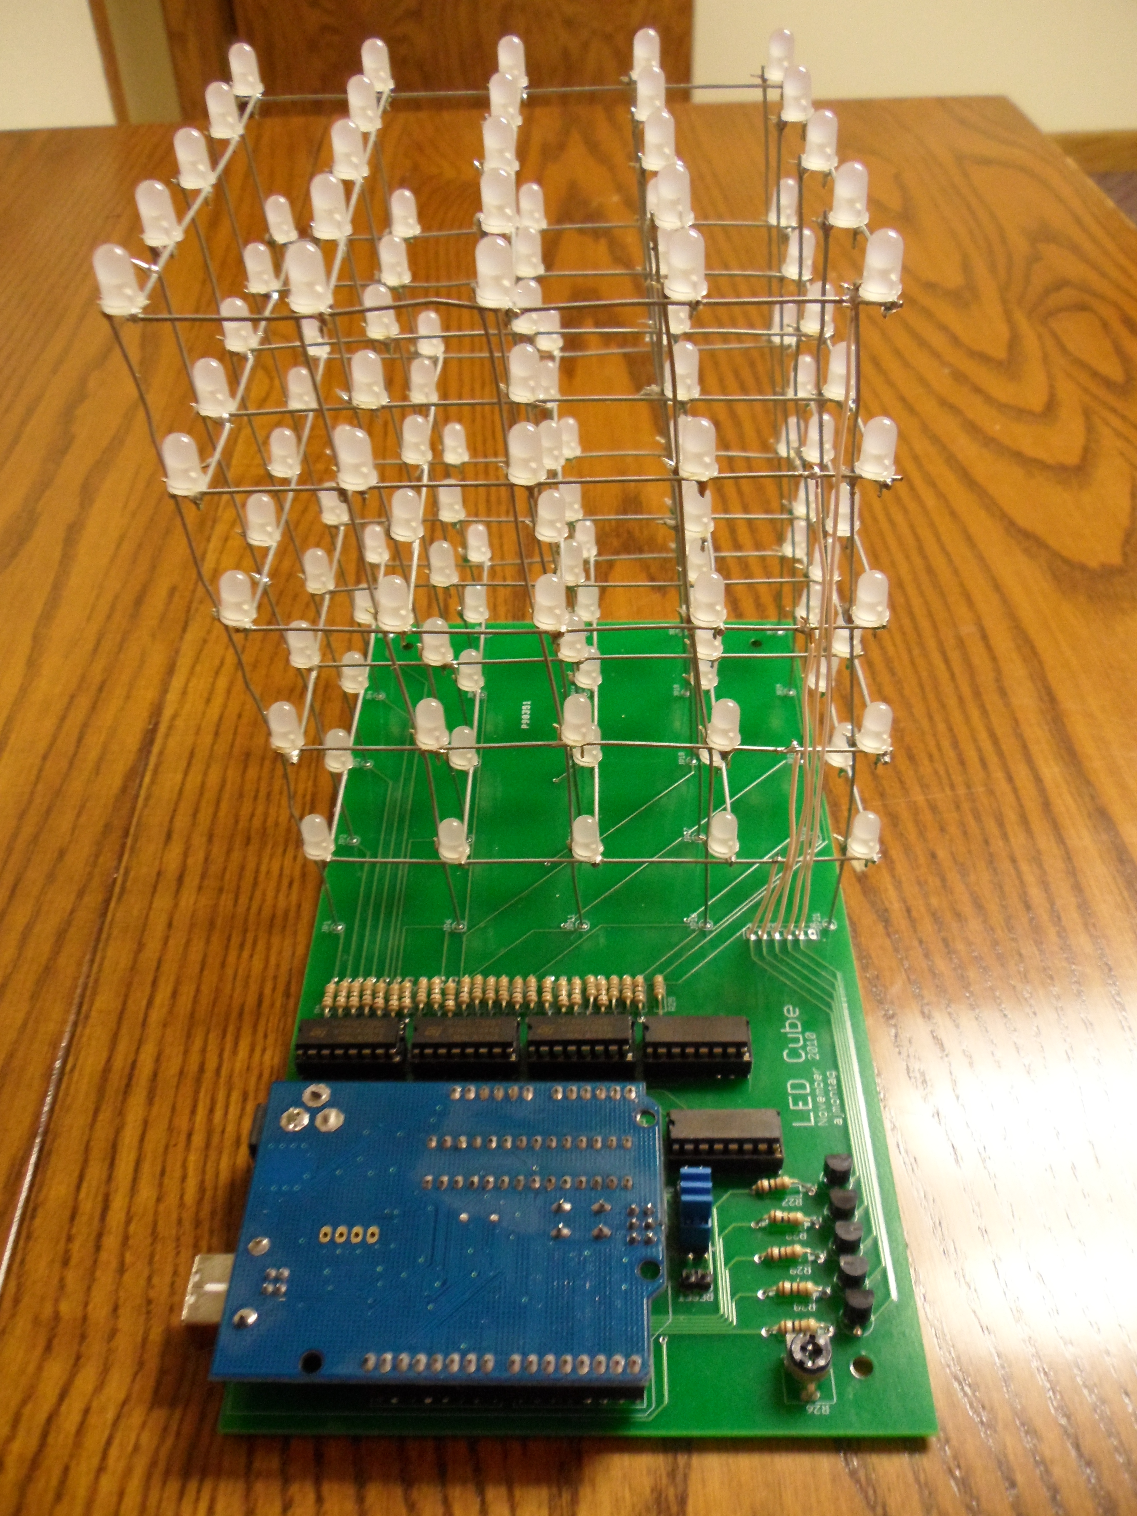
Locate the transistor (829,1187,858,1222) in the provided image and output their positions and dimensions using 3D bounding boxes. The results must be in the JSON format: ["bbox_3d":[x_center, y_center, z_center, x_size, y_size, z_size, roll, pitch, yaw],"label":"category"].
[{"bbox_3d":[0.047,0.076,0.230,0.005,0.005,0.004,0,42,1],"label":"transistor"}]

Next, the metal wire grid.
[{"bbox_3d":[-0.004,-0.050,0.273,0.118,0.138,0.107,0,42,1],"label":"metal wire grid"}]

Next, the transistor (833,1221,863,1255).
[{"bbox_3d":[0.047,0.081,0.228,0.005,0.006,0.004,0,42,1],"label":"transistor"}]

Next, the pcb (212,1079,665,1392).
[{"bbox_3d":[-0.019,0.076,0.221,0.069,0.002,0.053,0,40,2],"label":"pcb"}]

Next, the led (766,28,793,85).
[{"bbox_3d":[0.041,-0.137,0.262,0.006,0.009,0.006,0,42,1],"label":"led"}]

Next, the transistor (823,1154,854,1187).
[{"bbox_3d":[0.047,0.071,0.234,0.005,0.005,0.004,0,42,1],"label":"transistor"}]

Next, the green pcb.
[{"bbox_3d":[0.002,0.035,0.284,0.109,0.002,0.207,0,42,1],"label":"green pcb"}]

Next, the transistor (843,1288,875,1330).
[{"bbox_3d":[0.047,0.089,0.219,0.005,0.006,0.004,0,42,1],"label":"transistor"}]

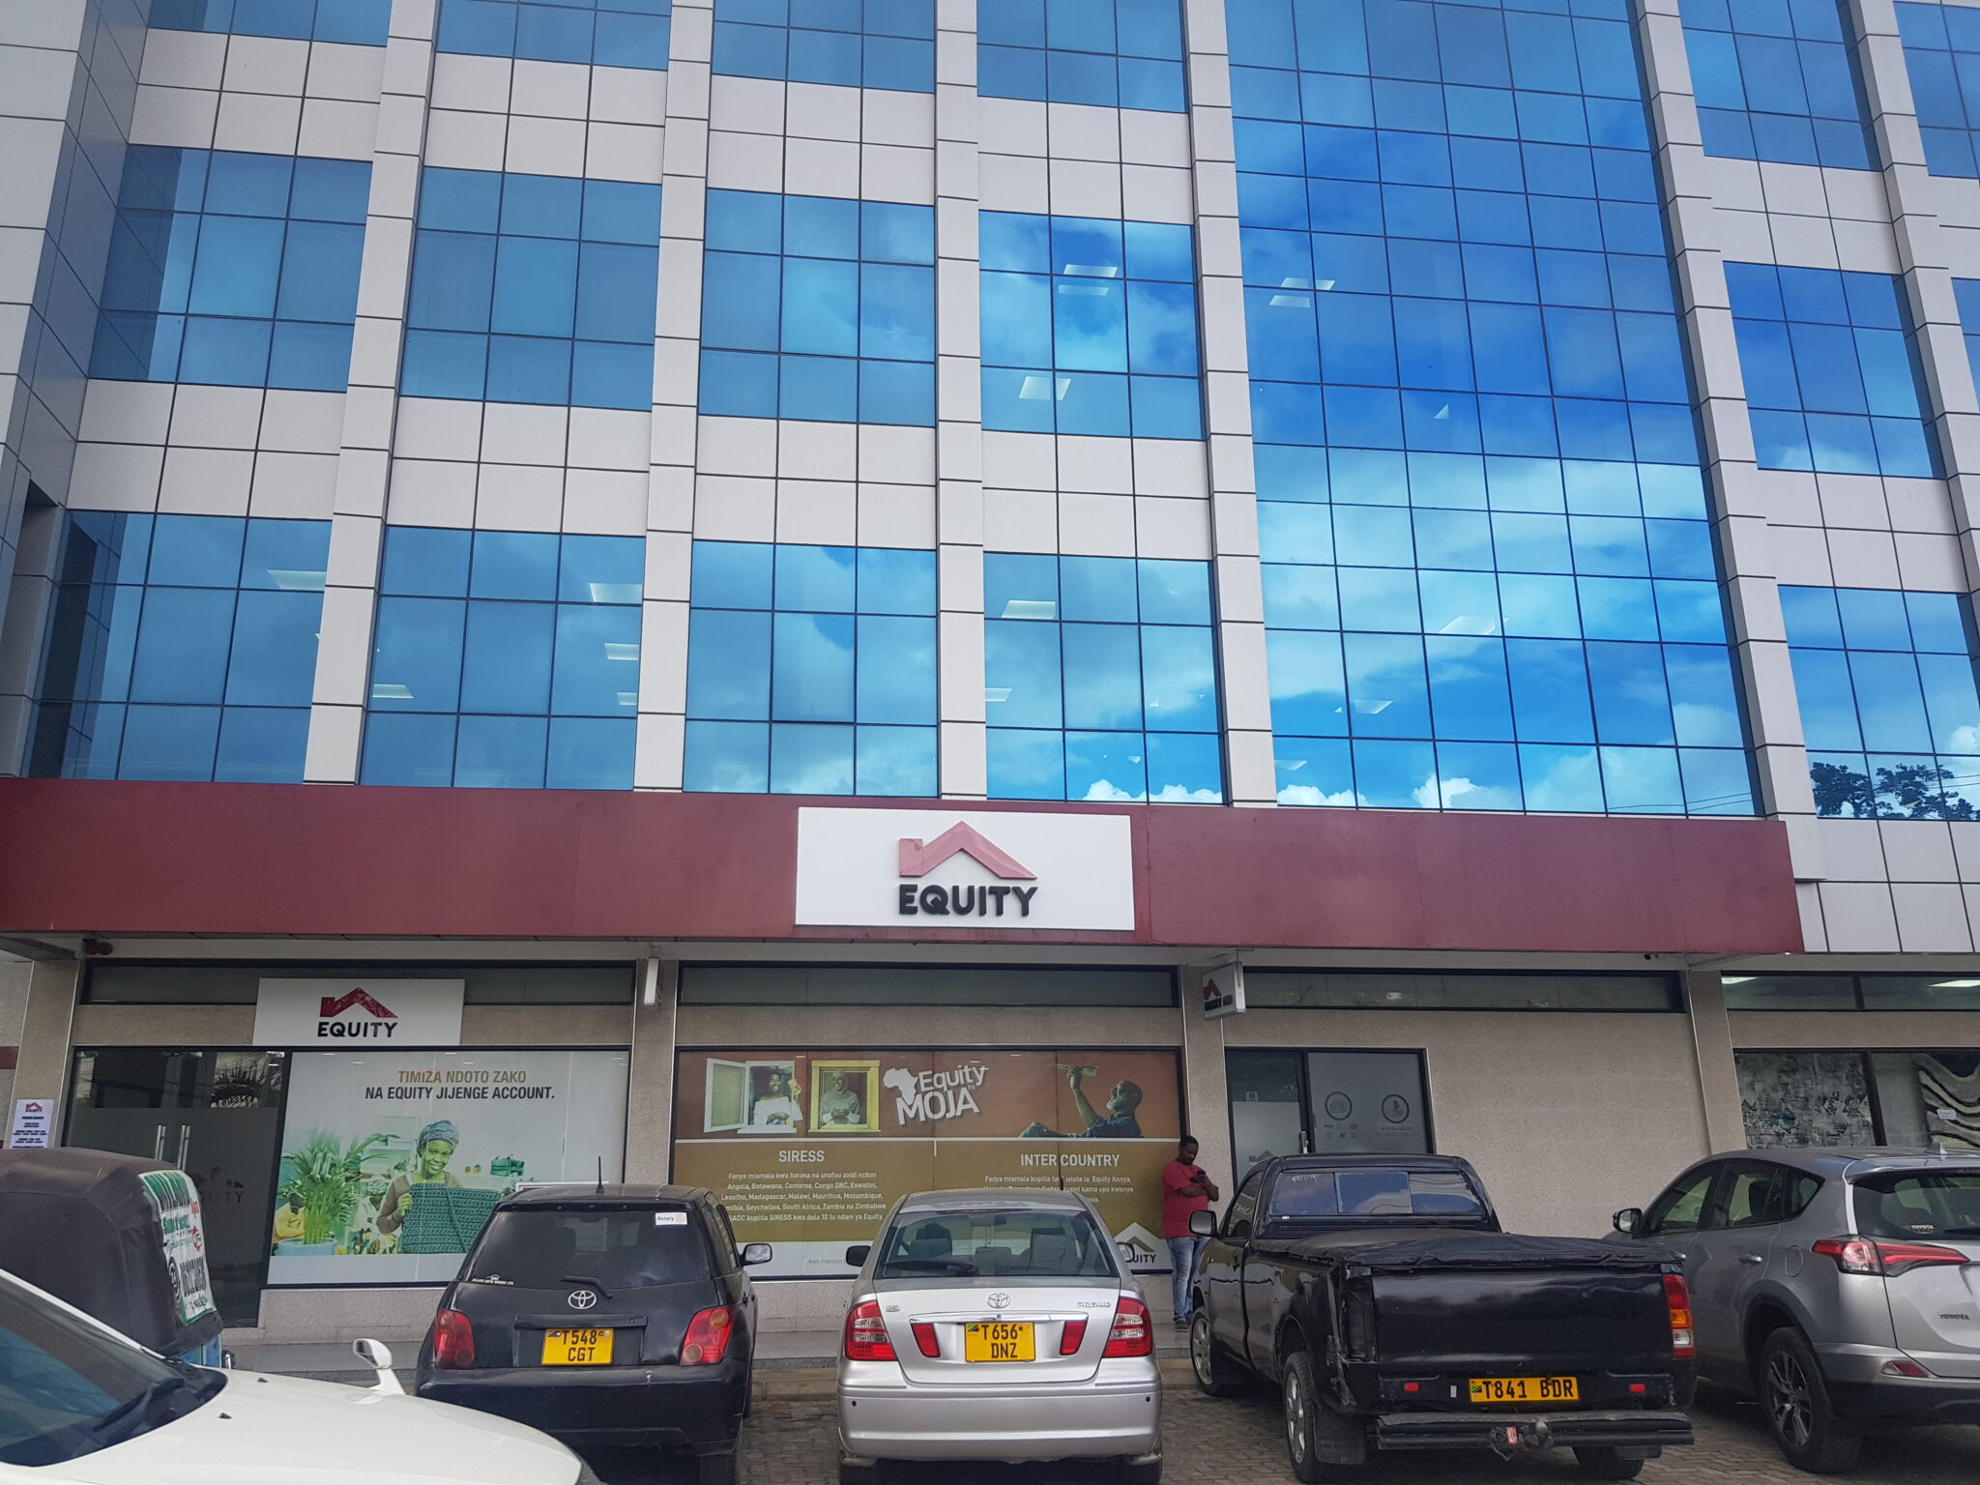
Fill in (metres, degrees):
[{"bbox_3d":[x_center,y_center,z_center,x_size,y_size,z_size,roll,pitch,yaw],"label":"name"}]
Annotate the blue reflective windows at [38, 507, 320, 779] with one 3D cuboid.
[{"bbox_3d":[-6.619,-0.770,12.258,2.133,2.300,0.100,1,-16,-8],"label":"blue reflective windows"}]

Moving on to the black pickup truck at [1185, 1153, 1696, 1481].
[{"bbox_3d":[2.484,3.458,9.438,1.770,1.670,5.020,0,-16,-2],"label":"black pickup truck"}]

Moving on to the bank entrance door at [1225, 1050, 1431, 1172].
[{"bbox_3d":[3.398,4.259,14.663,2.113,2.437,0.120,1,-16,-8],"label":"bank entrance door"}]

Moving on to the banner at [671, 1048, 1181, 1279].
[{"bbox_3d":[-0.482,3.774,13.482,4.646,1.967,0.100,1,-16,-8],"label":"banner"}]

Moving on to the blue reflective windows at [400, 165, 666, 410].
[{"bbox_3d":[-4.126,-4.124,13.572,2.176,2.350,0.100,1,-16,-8],"label":"blue reflective windows"}]

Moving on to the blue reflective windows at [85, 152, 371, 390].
[{"bbox_3d":[-6.771,-4.284,13.407,2.179,2.394,0.150,1,-16,-8],"label":"blue reflective windows"}]

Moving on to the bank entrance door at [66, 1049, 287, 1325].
[{"bbox_3d":[-6.940,3.744,12.542,1.742,2.258,0.100,1,-16,-8],"label":"bank entrance door"}]

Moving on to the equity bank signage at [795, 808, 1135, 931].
[{"bbox_3d":[-0.189,1.049,12.196,2.762,0.963,0.120,1,-16,-8],"label":"equity bank signage"}]

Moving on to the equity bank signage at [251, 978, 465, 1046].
[{"bbox_3d":[-5.499,2.363,13.028,1.723,0.572,0.100,1,-16,-8],"label":"equity bank signage"}]

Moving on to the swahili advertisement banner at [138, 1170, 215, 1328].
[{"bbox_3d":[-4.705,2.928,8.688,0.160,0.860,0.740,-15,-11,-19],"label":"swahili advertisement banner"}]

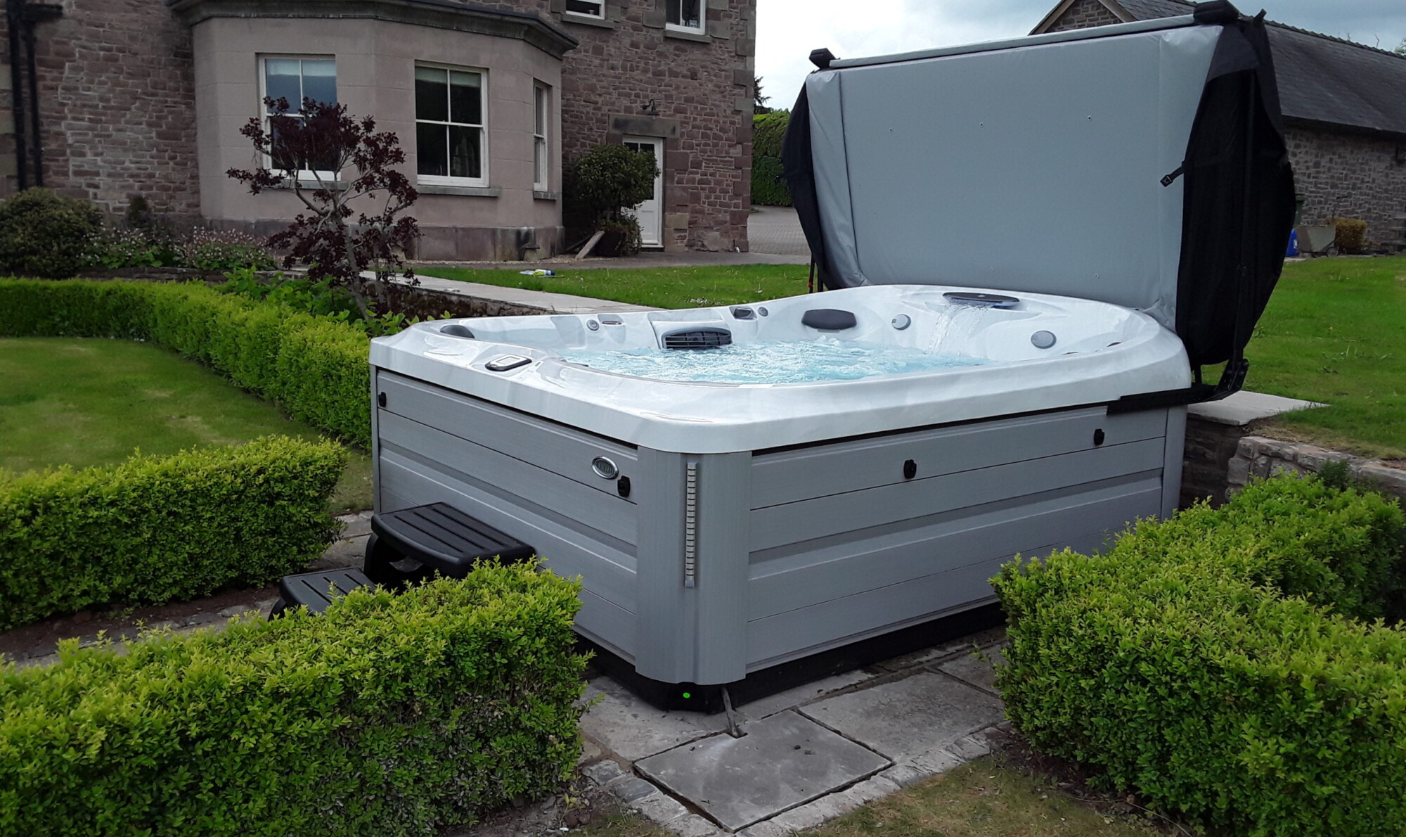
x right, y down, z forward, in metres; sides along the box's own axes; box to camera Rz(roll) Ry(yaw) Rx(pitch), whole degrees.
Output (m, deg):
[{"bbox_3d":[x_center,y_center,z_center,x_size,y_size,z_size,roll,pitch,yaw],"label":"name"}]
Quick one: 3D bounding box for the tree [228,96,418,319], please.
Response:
[{"bbox_3d":[-3.500,-1.857,10.100,1.750,2.200,1.600,1,10,0],"label":"tree"}]

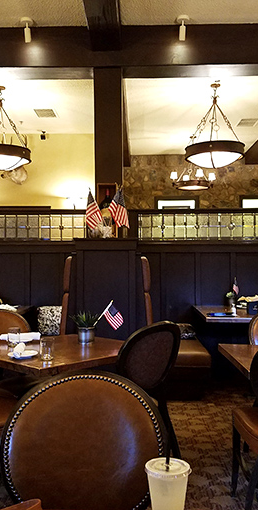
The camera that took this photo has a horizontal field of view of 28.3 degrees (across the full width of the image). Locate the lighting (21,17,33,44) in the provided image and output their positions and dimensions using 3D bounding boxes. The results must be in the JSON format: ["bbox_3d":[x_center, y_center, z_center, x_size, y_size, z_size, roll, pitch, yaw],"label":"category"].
[{"bbox_3d":[-1.082,-2.407,5.460,0.130,0.278,0.140,0,-1,1],"label":"lighting"}]

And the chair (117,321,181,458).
[{"bbox_3d":[-0.076,0.908,3.327,0.540,0.970,0.620,1,-2,-43],"label":"chair"}]

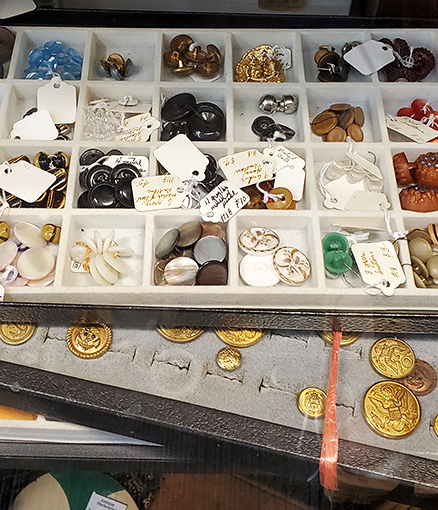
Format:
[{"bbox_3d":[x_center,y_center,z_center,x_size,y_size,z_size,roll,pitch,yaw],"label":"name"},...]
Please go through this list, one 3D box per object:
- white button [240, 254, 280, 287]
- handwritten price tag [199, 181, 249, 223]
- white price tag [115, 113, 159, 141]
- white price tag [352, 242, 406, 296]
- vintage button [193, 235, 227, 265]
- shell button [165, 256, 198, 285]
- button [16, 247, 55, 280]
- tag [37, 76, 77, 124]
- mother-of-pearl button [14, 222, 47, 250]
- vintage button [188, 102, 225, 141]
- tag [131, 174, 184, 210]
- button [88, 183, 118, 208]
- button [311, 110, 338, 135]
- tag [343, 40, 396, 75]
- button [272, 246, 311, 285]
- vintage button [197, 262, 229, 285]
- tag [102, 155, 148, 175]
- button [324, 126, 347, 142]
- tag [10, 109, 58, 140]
[{"bbox_3d":[0.021,0.008,0.269,0.022,0.005,0.022,0,66,0],"label":"white button"},{"bbox_3d":[0.001,-0.027,0.270,0.019,0.001,0.028,40,69,14],"label":"handwritten price tag"},{"bbox_3d":[-0.050,-0.073,0.299,0.031,0.002,0.021,-6,62,11],"label":"white price tag"},{"bbox_3d":[0.080,0.006,0.254,0.022,0.001,0.031,-6,59,-5],"label":"white price tag"},{"bbox_3d":[-0.005,-0.002,0.275,0.018,0.003,0.018,0,66,-1],"label":"vintage button"},{"bbox_3d":[-0.020,0.010,0.271,0.018,0.003,0.018,0,66,-1],"label":"shell button"},{"bbox_3d":[-0.097,0.005,0.271,0.020,0.003,0.020,0,66,-1],"label":"button"},{"bbox_3d":[-0.096,-0.092,0.304,0.022,0.001,0.031,-5,79,-5],"label":"tag"},{"bbox_3d":[-0.102,-0.009,0.273,0.019,0.004,0.019,32,31,-22],"label":"mother-of-pearl button"},{"bbox_3d":[-0.007,-0.080,0.307,0.022,0.005,0.022,0,90,-3],"label":"vintage button"},{"bbox_3d":[-0.030,-0.034,0.276,0.031,0.002,0.021,-6,66,-6],"label":"tag"},{"bbox_3d":[-0.065,-0.032,0.284,0.017,0.005,0.017,0,80,-2],"label":"button"},{"bbox_3d":[0.065,-0.080,0.311,0.017,0.004,0.017,0,58,19],"label":"button"},{"bbox_3d":[0.095,-0.122,0.314,0.031,0.001,0.022,-31,63,-14],"label":"tag"},{"bbox_3d":[0.038,0.007,0.269,0.022,0.004,0.022,10,58,-16],"label":"button"},{"bbox_3d":[-0.003,0.012,0.270,0.018,0.003,0.018,0,66,-1],"label":"vintage button"},{"bbox_3d":[-0.055,-0.048,0.290,0.031,0.002,0.021,-1,65,-2],"label":"tag"},{"bbox_3d":[0.069,-0.069,0.304,0.013,0.004,0.013,1,76,-3],"label":"button"},{"bbox_3d":[-0.112,-0.072,0.302,0.030,0.001,0.021,-30,81,-9],"label":"tag"}]

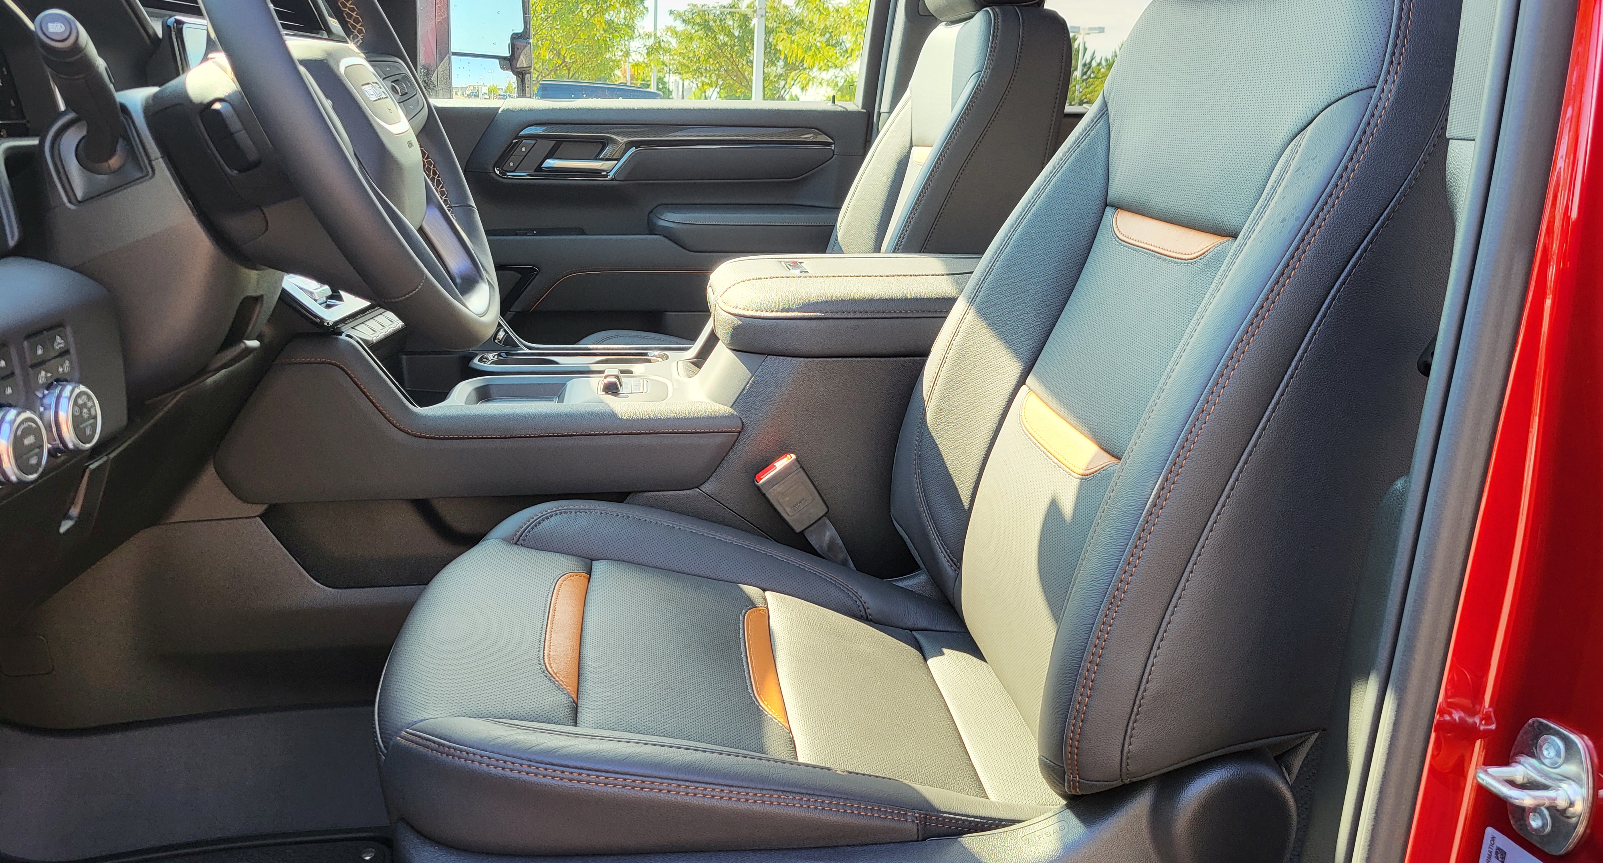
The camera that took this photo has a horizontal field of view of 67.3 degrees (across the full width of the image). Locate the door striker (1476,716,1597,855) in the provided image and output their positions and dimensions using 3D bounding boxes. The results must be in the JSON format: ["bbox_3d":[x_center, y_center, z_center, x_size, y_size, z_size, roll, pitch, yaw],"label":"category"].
[{"bbox_3d":[0.365,0.176,0.598,0.038,0.062,0.043,-3,16,-16],"label":"door striker"}]

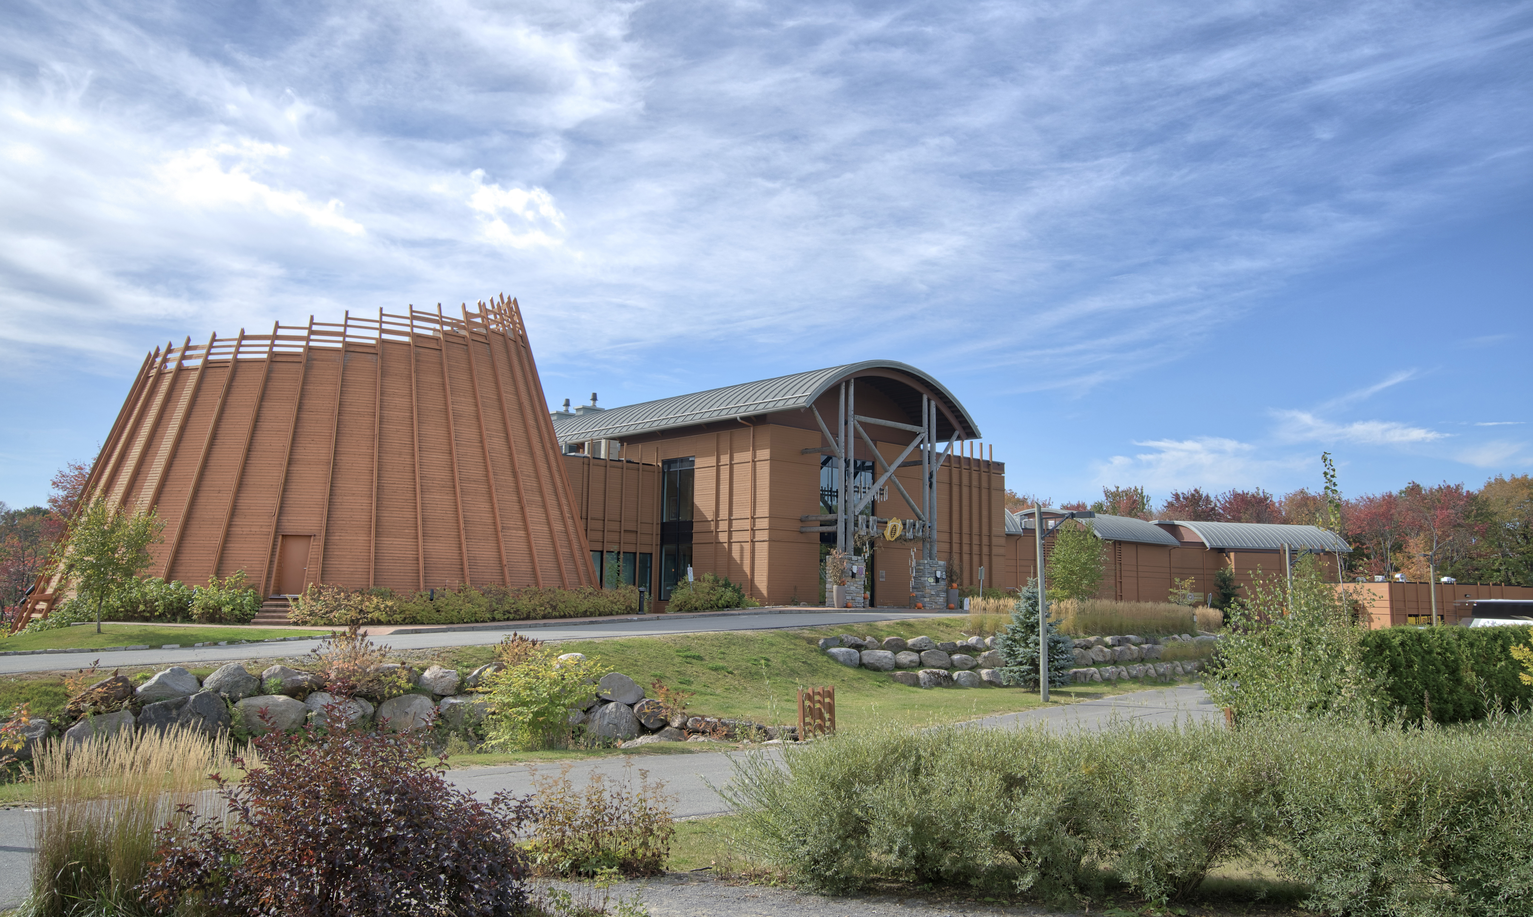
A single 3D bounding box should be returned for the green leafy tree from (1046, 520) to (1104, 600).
[{"bbox_3d":[15.557,5.407,58.000,3.000,4.700,3.000,-6,-10,45],"label":"green leafy tree"}]

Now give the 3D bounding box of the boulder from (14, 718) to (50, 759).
[{"bbox_3d":[-9.986,3.811,15.600,0.600,0.570,0.500,5,-8,-32],"label":"boulder"}]

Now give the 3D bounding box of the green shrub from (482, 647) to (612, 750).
[{"bbox_3d":[-3.861,4.219,20.200,2.200,1.780,1.900,2,-7,-10],"label":"green shrub"}]

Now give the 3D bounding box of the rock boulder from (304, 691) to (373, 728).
[{"bbox_3d":[-7.771,4.561,20.900,1.220,0.650,0.850,2,-7,-10],"label":"rock boulder"}]

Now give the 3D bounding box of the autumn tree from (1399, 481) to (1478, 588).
[{"bbox_3d":[63.024,9.368,107.726,7.400,14.530,7.200,-3,-8,30],"label":"autumn tree"}]

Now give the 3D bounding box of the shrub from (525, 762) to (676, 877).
[{"bbox_3d":[-1.558,3.392,10.800,1.390,1.010,1.150,1,-7,-4],"label":"shrub"}]

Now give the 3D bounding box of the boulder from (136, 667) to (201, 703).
[{"bbox_3d":[-9.418,3.573,18.100,1.000,0.600,0.750,4,-8,-25],"label":"boulder"}]

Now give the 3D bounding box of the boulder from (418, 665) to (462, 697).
[{"bbox_3d":[-5.403,3.691,19.000,0.700,0.510,0.550,3,-8,-20],"label":"boulder"}]

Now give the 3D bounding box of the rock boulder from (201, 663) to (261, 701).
[{"bbox_3d":[-9.823,4.099,21.100,1.060,0.660,0.850,2,-7,-12],"label":"rock boulder"}]

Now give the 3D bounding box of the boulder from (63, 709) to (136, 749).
[{"bbox_3d":[-10.270,4.231,17.700,1.100,0.750,0.800,4,-8,-25],"label":"boulder"}]

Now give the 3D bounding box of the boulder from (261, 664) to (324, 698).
[{"bbox_3d":[-8.837,4.157,21.400,1.090,0.590,0.850,2,-7,-11],"label":"boulder"}]

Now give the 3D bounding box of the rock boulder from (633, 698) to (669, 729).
[{"bbox_3d":[-1.950,4.325,19.400,0.620,0.530,0.520,3,-7,-15],"label":"rock boulder"}]

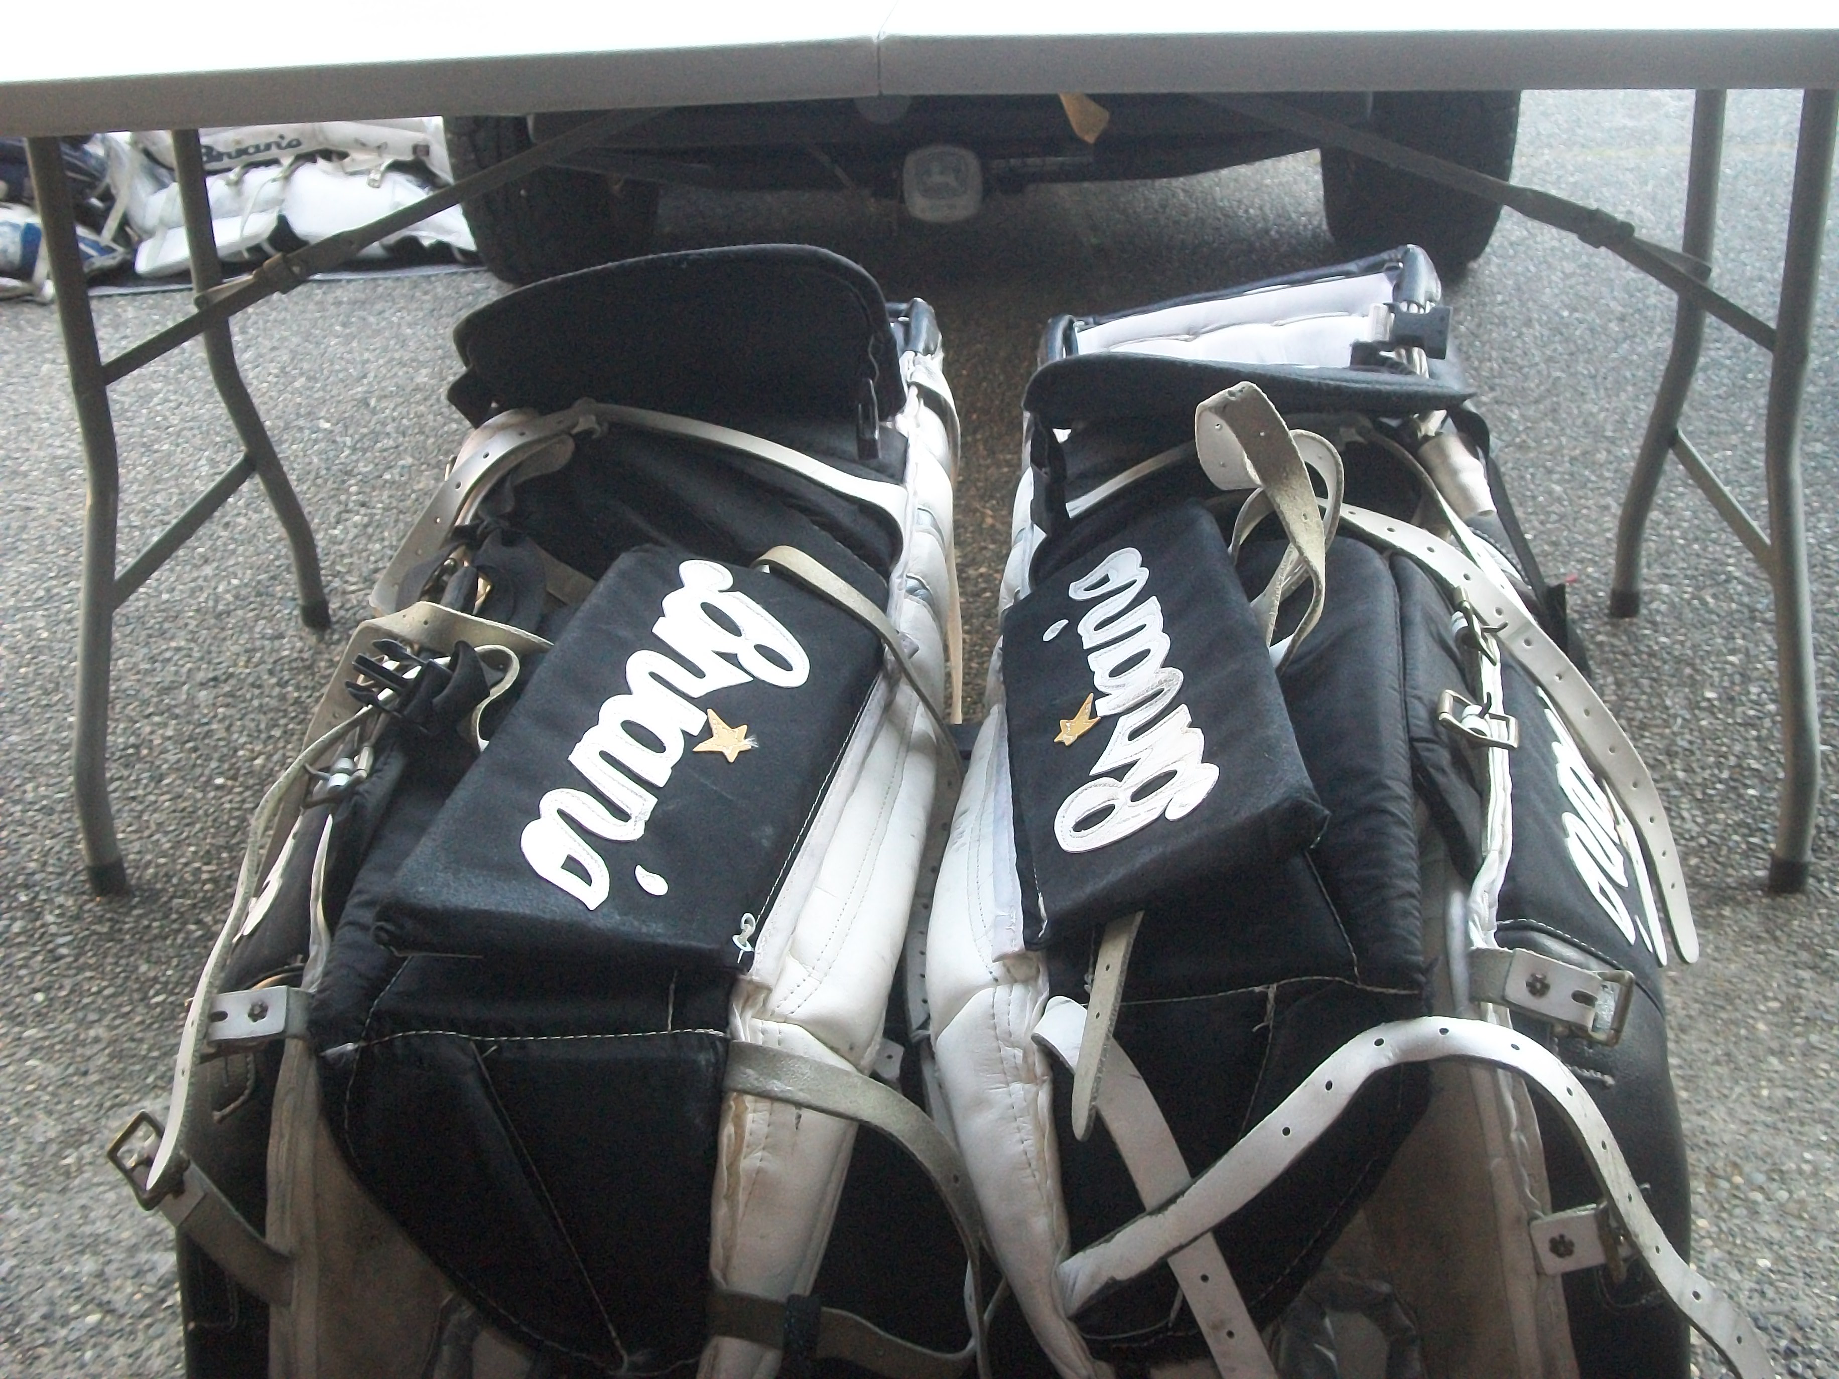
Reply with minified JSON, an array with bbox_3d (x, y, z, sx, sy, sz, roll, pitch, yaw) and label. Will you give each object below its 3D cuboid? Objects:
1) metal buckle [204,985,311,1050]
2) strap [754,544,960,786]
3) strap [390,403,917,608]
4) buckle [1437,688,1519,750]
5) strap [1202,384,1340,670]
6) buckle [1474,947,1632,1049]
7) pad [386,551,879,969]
[{"bbox_3d":[-0.300,0.148,0.955,0.060,0.013,0.030,-12,43,19],"label":"metal buckle"},{"bbox_3d":[-0.031,-0.012,1.110,0.125,0.090,0.035,20,47,19],"label":"strap"},{"bbox_3d":[-0.158,-0.105,1.220,0.305,0.075,0.115,0,44,0],"label":"strap"},{"bbox_3d":[0.284,0.015,1.080,0.042,0.012,0.030,22,33,-20],"label":"buckle"},{"bbox_3d":[0.182,-0.084,1.100,0.073,0.150,0.085,0,10,0],"label":"strap"},{"bbox_3d":[0.285,0.138,0.955,0.076,0.015,0.035,18,41,-16],"label":"buckle"},{"bbox_3d":[-0.133,0.032,1.045,0.160,0.045,0.250,10,39,10],"label":"pad"}]

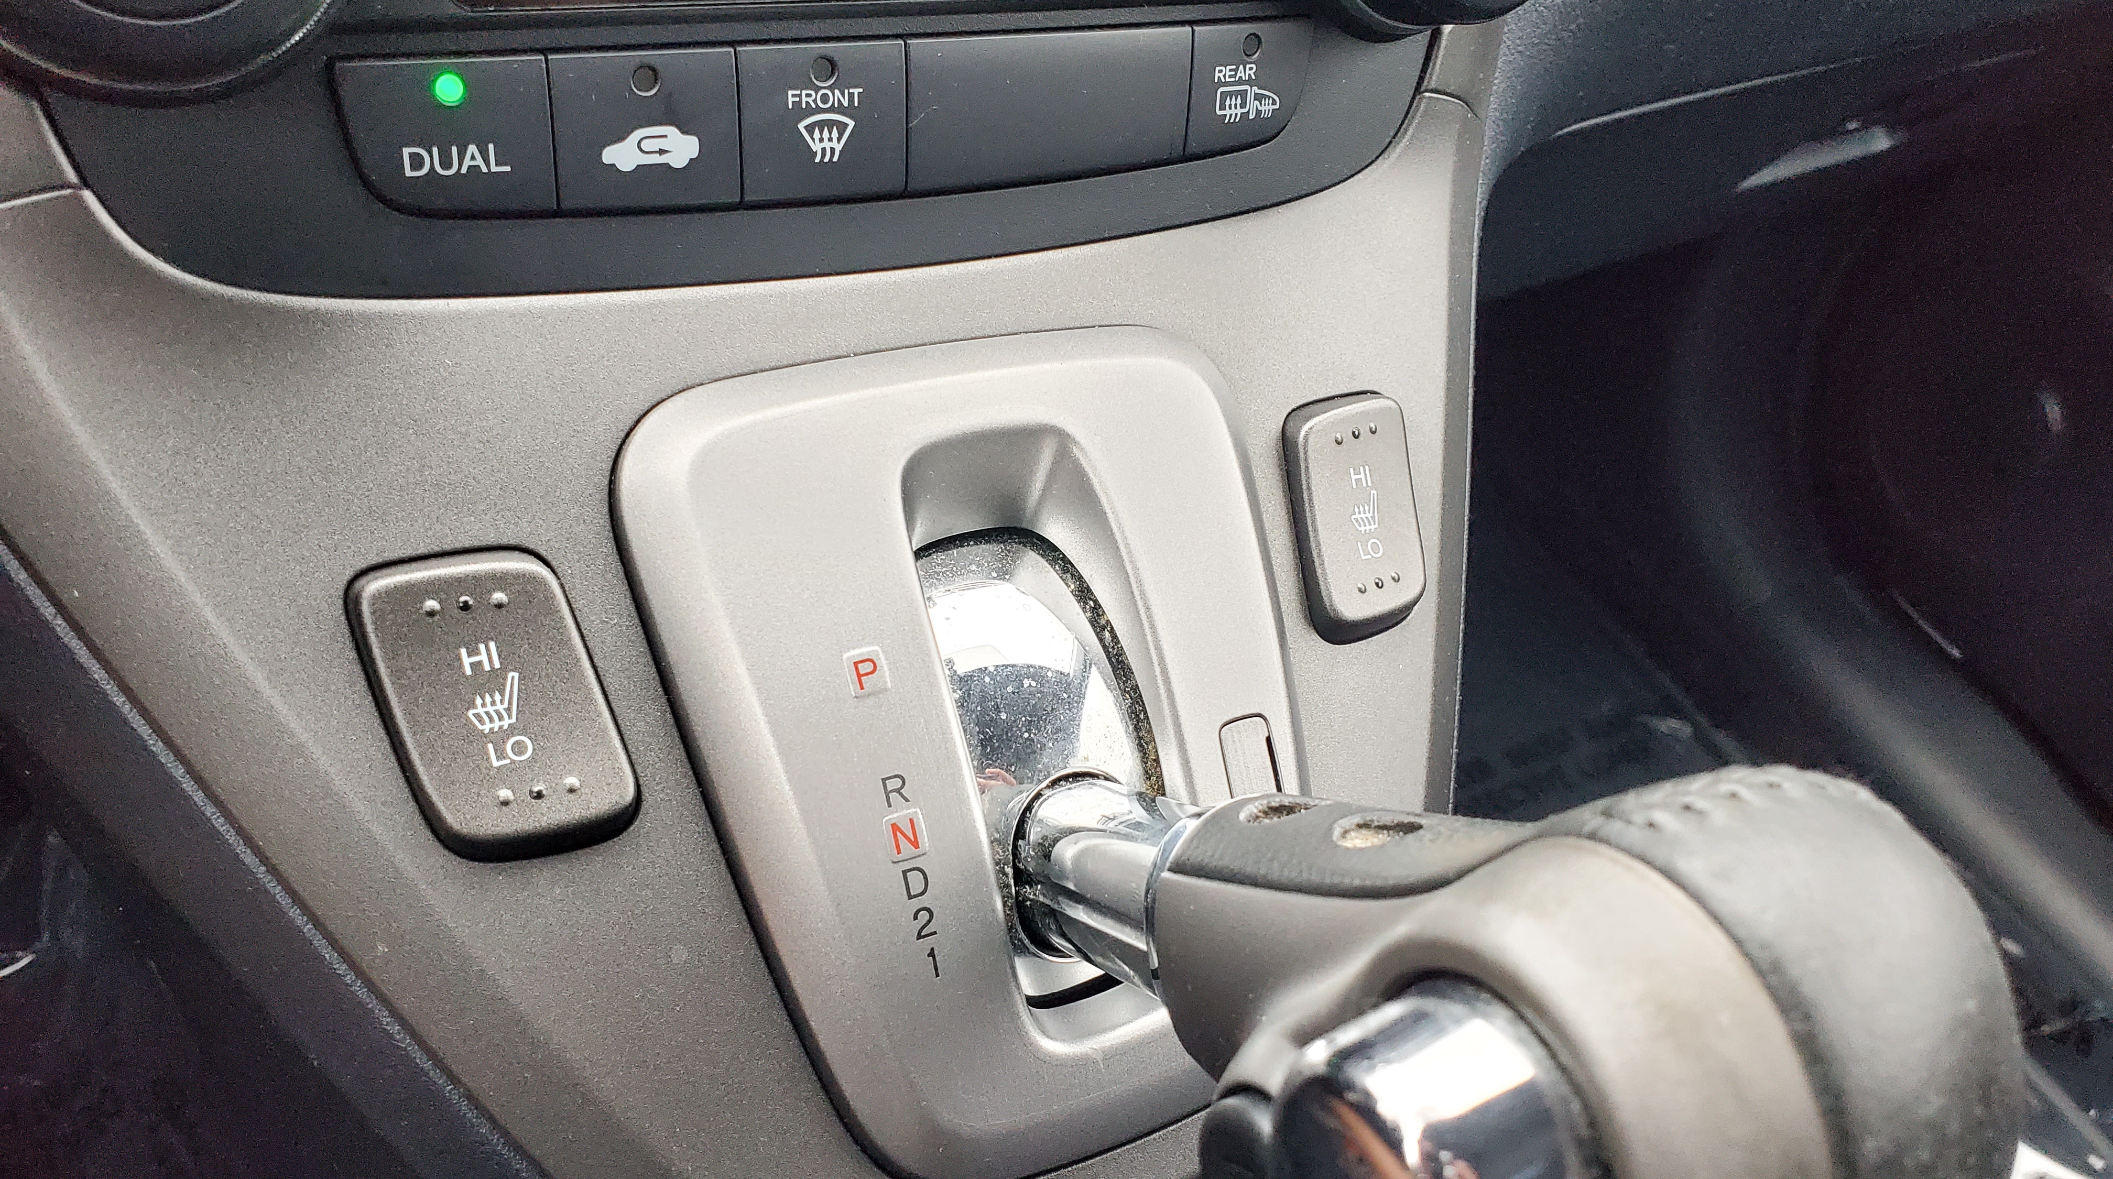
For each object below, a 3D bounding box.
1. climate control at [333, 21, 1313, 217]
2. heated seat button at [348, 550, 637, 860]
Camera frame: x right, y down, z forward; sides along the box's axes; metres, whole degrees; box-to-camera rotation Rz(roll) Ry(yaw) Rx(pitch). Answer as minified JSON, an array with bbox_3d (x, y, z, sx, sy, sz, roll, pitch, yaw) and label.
[{"bbox_3d":[-0.025,-0.069,0.230,0.145,0.022,0.012,-13,30,-27],"label":"climate control"},{"bbox_3d":[-0.072,0.014,0.204,0.029,0.008,0.040,-15,88,-20],"label":"heated seat button"}]

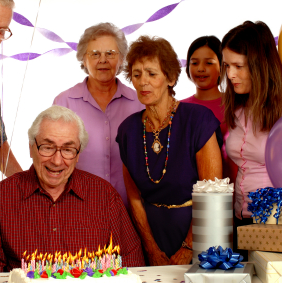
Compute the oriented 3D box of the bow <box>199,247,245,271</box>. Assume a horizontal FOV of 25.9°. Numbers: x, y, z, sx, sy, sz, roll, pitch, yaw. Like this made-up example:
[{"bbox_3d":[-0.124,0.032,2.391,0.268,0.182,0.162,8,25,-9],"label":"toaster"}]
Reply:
[{"bbox_3d":[0.207,0.312,1.640,0.114,0.058,0.114,0,-4,0],"label":"bow"}]

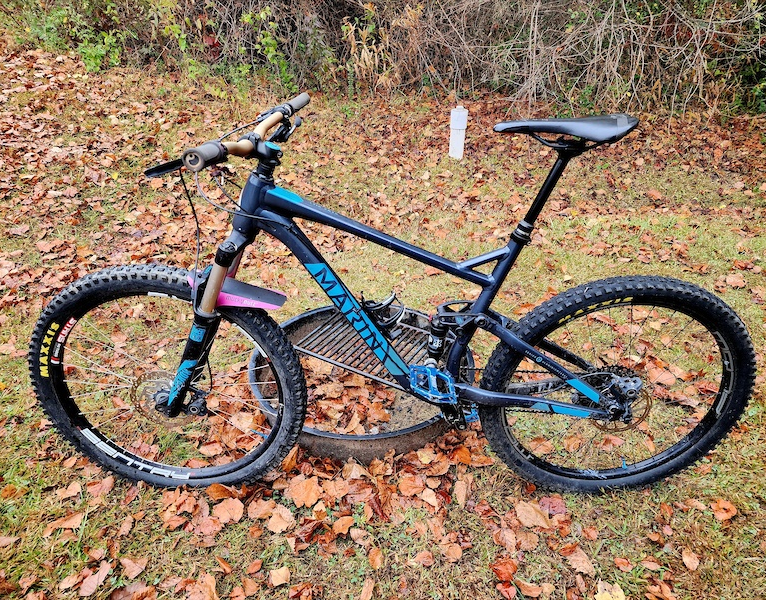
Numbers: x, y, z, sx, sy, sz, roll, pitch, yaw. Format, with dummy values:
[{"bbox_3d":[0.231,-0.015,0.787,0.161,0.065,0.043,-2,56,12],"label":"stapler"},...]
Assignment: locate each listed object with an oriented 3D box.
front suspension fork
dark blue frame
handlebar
[{"bbox_3d":[-0.426,0.054,1.288,0.108,0.536,0.182,23,26,-9],"label":"front suspension fork"},{"bbox_3d":[0.140,-0.004,1.269,0.977,0.678,0.172,1,29,-2],"label":"dark blue frame"},{"bbox_3d":[-0.249,-0.345,1.072,0.081,0.076,0.779,3,29,3],"label":"handlebar"}]

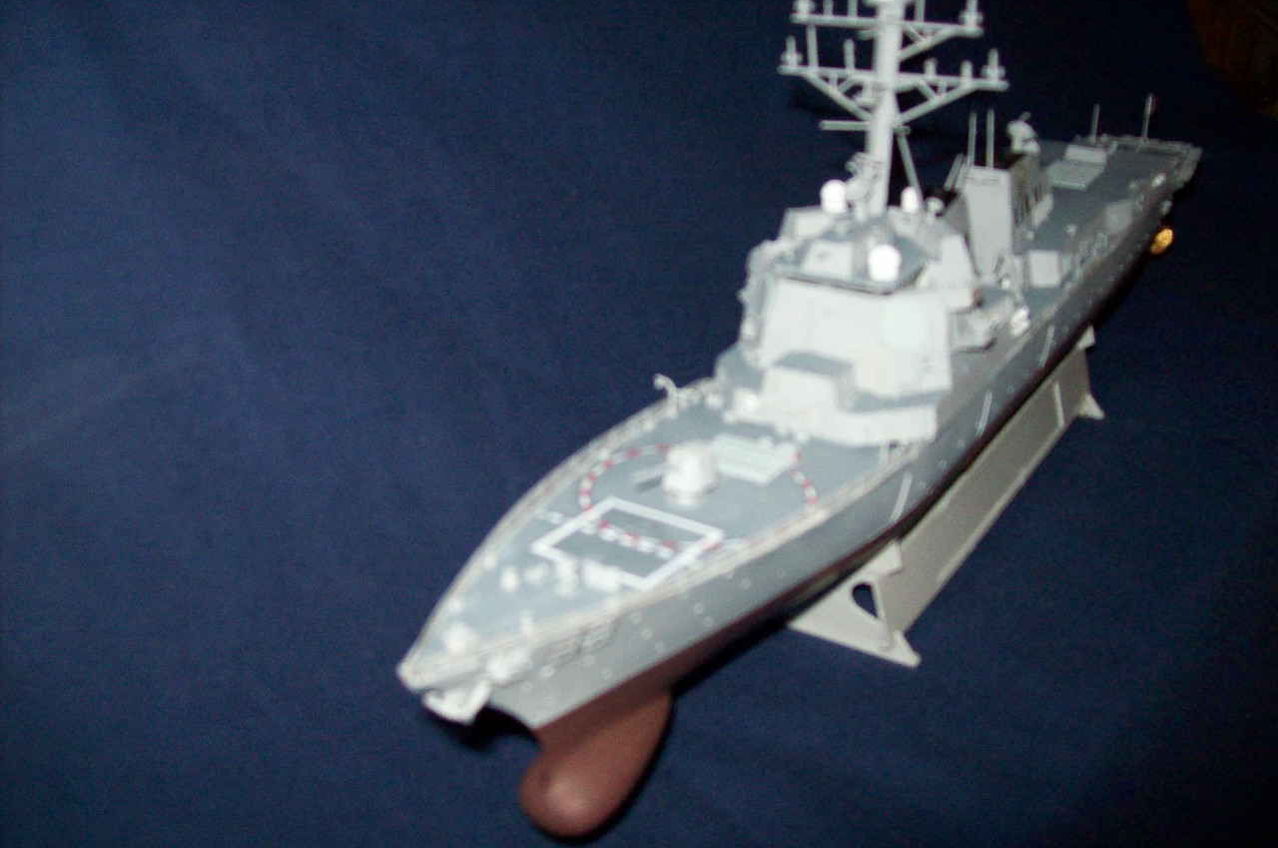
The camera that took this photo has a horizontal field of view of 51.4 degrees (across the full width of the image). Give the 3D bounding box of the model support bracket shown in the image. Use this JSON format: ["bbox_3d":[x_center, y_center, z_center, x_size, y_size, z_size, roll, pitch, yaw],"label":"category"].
[{"bbox_3d":[0.091,0.008,0.403,0.058,0.034,0.167,14,30,30],"label":"model support bracket"}]

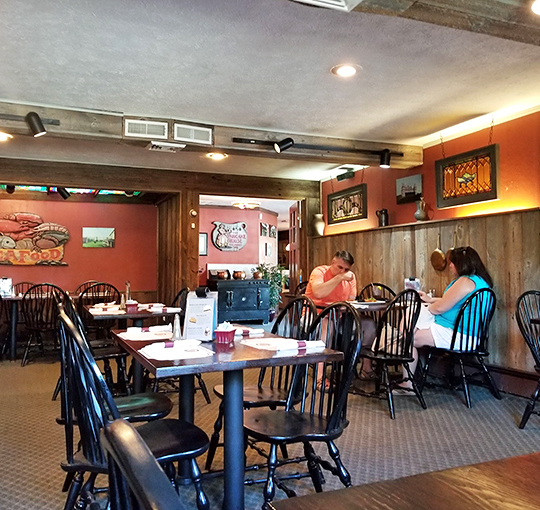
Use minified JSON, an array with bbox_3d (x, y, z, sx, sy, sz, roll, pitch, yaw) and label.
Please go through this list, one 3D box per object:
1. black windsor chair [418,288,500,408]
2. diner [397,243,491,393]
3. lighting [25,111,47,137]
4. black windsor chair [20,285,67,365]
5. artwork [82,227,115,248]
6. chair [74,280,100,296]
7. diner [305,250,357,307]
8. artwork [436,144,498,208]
[{"bbox_3d":[1.622,0.750,4.404,0.465,0.944,0.530,1,-2,-33],"label":"black windsor chair"},{"bbox_3d":[1.510,0.572,4.400,0.540,1.290,0.710,1,-2,-38],"label":"diner"},{"bbox_3d":[-1.821,-1.022,3.978,0.105,0.200,0.105,-19,6,-22],"label":"lighting"},{"bbox_3d":[-2.690,0.802,6.100,0.450,0.950,0.500,0,-2,-23],"label":"black windsor chair"},{"bbox_3d":[-2.666,-0.268,7.986,0.475,0.310,0.030,0,-2,-23],"label":"artwork"},{"bbox_3d":[-2.408,0.845,6.990,0.460,0.940,0.530,0,-2,-24],"label":"chair"},{"bbox_3d":[0.650,0.598,4.951,0.620,1.250,0.780,0,-2,-24],"label":"diner"},{"bbox_3d":[1.897,-0.739,4.964,0.050,0.495,0.800,0,-2,-23],"label":"artwork"}]

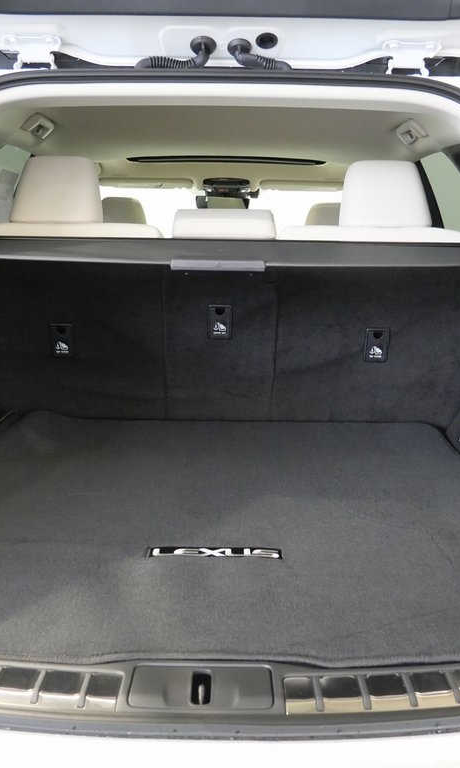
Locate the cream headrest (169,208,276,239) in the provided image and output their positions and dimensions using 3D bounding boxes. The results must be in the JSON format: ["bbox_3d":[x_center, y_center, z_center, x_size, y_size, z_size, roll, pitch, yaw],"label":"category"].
[{"bbox_3d":[-0.013,-0.364,1.660,0.240,0.095,0.100,1,12,0],"label":"cream headrest"}]

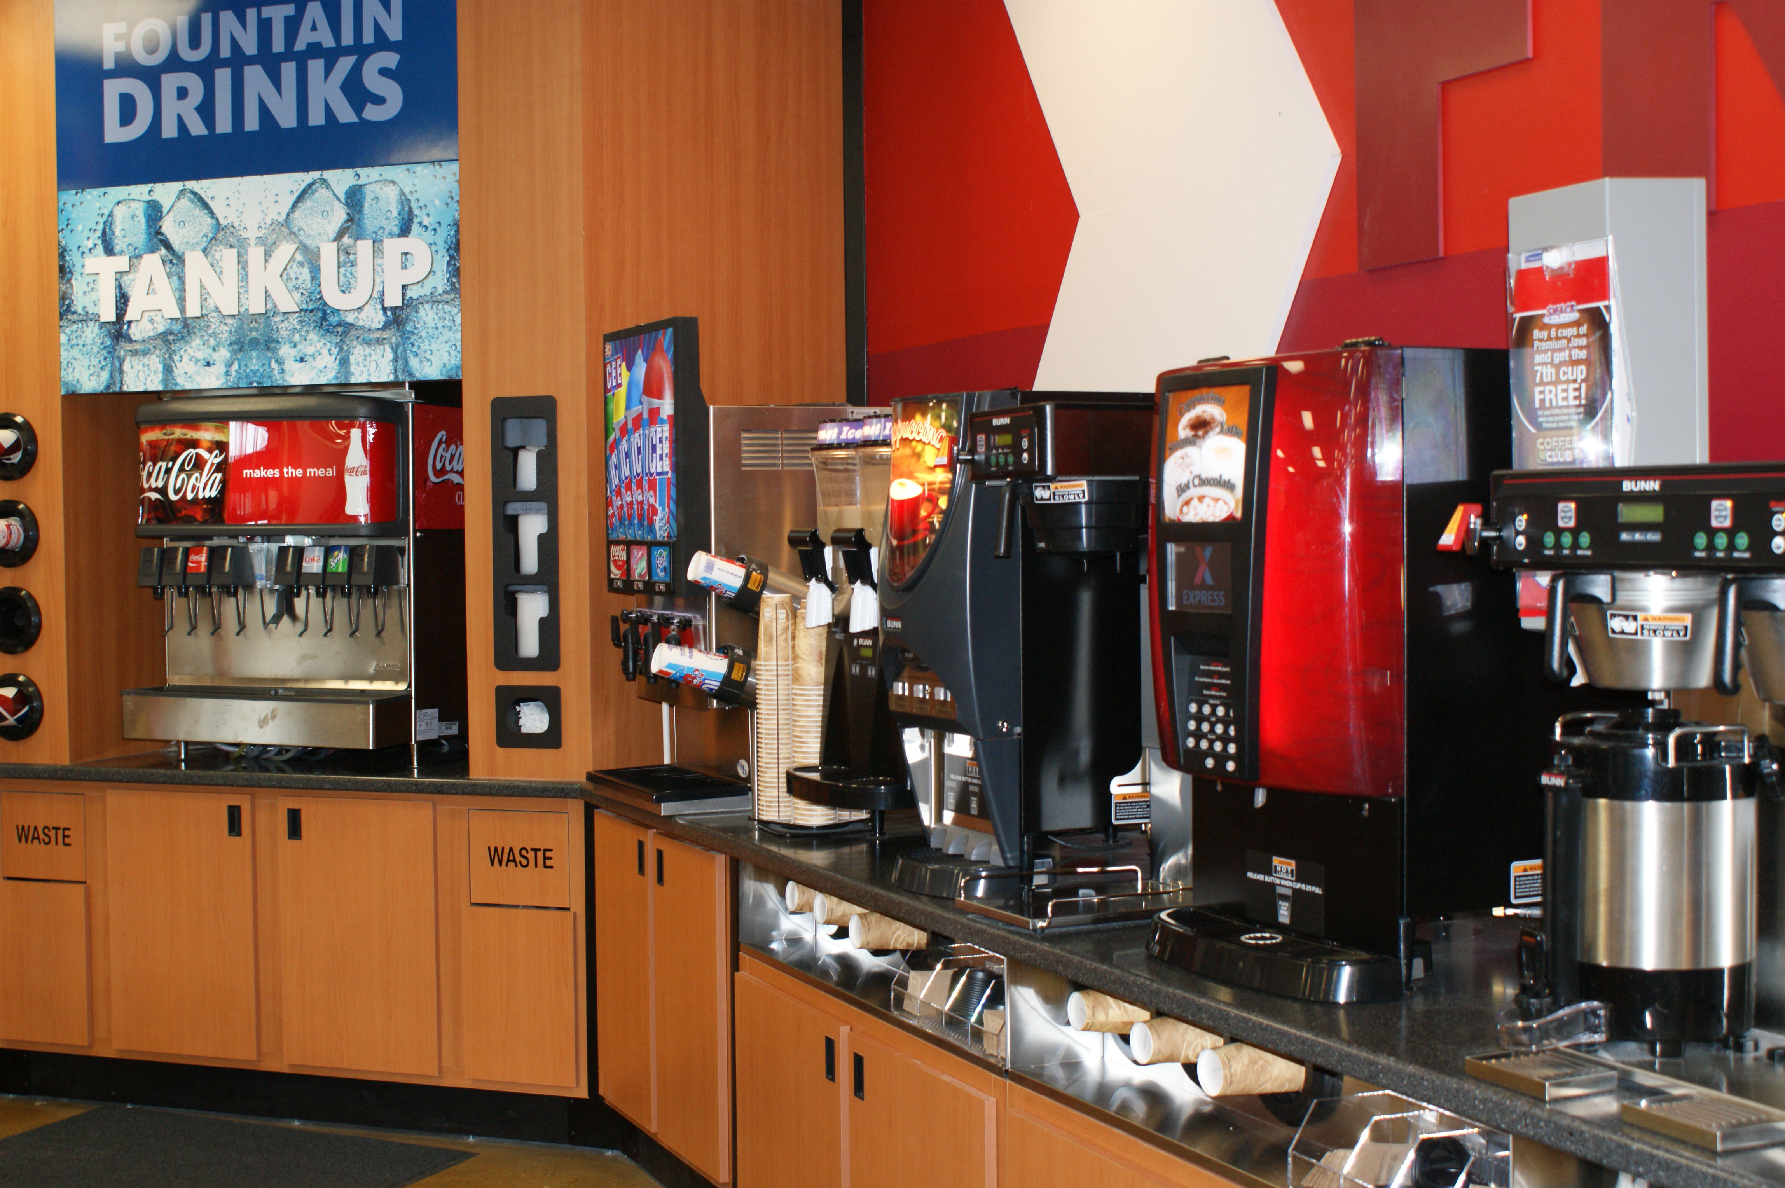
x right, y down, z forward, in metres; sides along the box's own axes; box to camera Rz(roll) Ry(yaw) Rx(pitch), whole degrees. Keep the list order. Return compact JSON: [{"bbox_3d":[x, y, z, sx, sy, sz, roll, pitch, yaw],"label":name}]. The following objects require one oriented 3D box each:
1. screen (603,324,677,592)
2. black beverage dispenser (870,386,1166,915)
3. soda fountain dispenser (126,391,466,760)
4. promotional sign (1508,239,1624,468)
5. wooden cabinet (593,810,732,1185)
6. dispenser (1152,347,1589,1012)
[{"bbox_3d":[-0.525,-0.291,4.552,0.070,0.576,0.473,-2,2,-26],"label":"screen"},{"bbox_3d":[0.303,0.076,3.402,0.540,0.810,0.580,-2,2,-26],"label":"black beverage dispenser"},{"bbox_3d":[-1.497,-0.038,5.575,0.763,0.945,0.760,0,2,19],"label":"soda fountain dispenser"},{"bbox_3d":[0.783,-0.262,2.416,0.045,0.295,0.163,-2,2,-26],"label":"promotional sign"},{"bbox_3d":[-0.260,0.835,4.646,0.560,0.682,0.845,-2,2,-26],"label":"wooden cabinet"},{"bbox_3d":[0.628,0.086,2.860,0.580,0.815,0.460,-2,2,-28],"label":"dispenser"}]

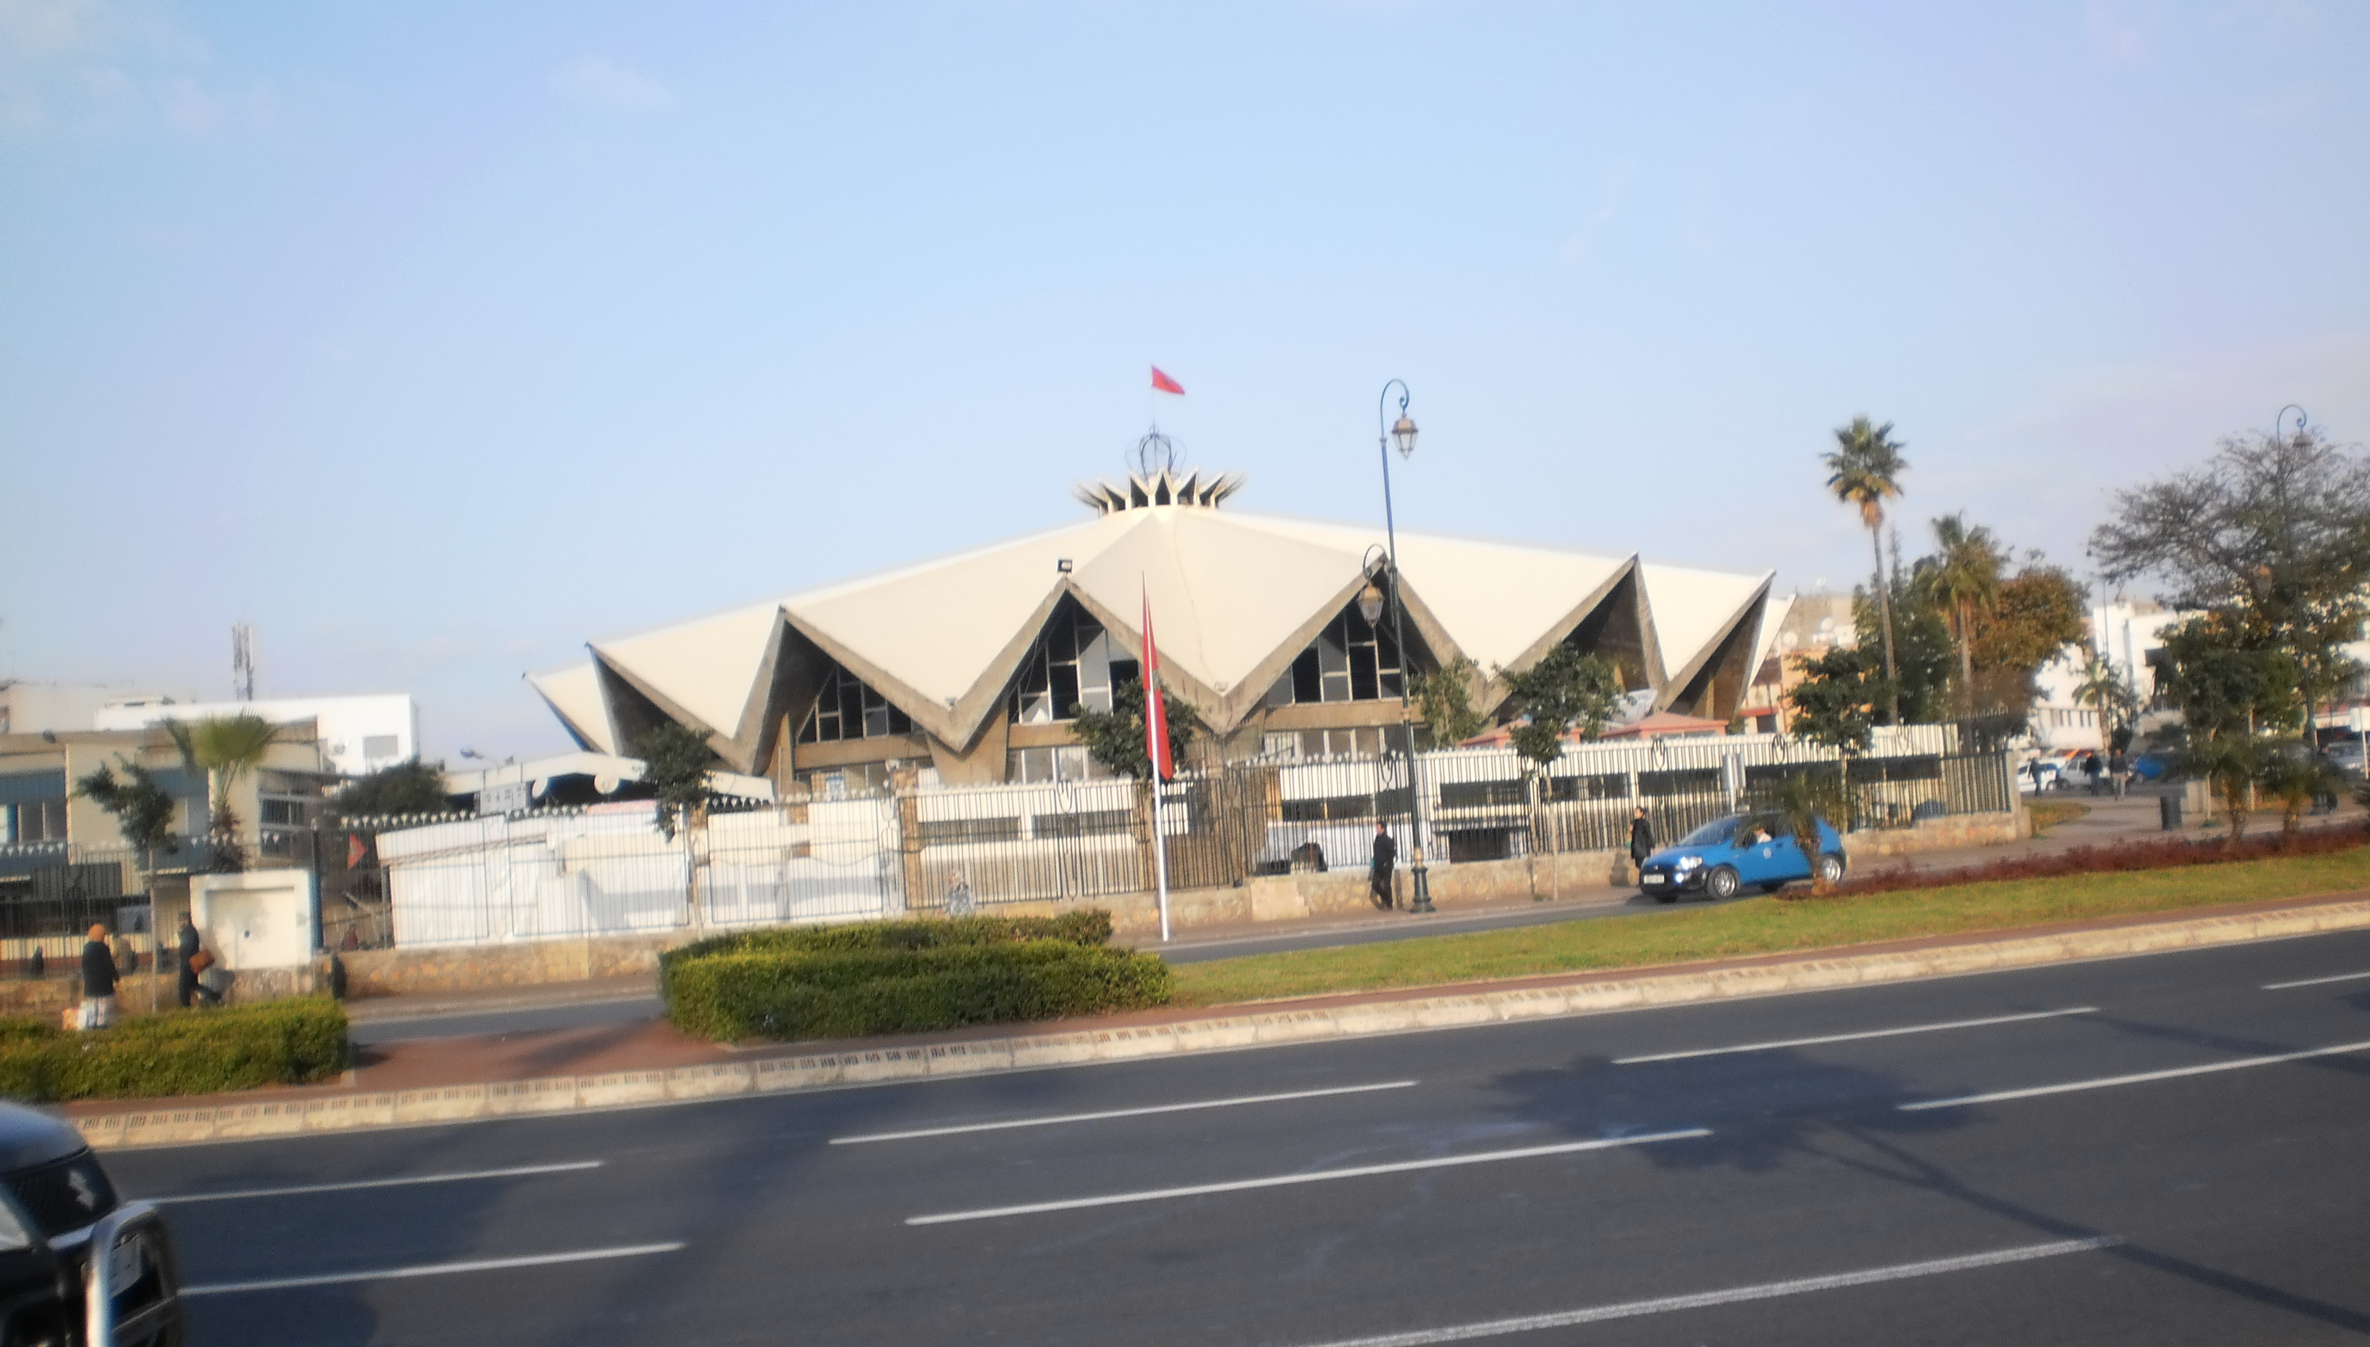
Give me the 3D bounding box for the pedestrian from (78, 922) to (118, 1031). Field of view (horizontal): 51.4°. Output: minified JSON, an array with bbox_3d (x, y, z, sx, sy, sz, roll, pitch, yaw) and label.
[{"bbox_3d":[-16.470,4.602,37.351,0.550,1.660,0.400,-3,-4,-9],"label":"pedestrian"}]

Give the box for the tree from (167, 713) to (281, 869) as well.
[{"bbox_3d":[-18.850,3.529,48.460,2.200,5.510,2.200,-3,-4,-18],"label":"tree"}]

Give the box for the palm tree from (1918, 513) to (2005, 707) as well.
[{"bbox_3d":[27.466,-0.342,86.093,2.950,10.590,2.950,-3,-4,-18],"label":"palm tree"}]

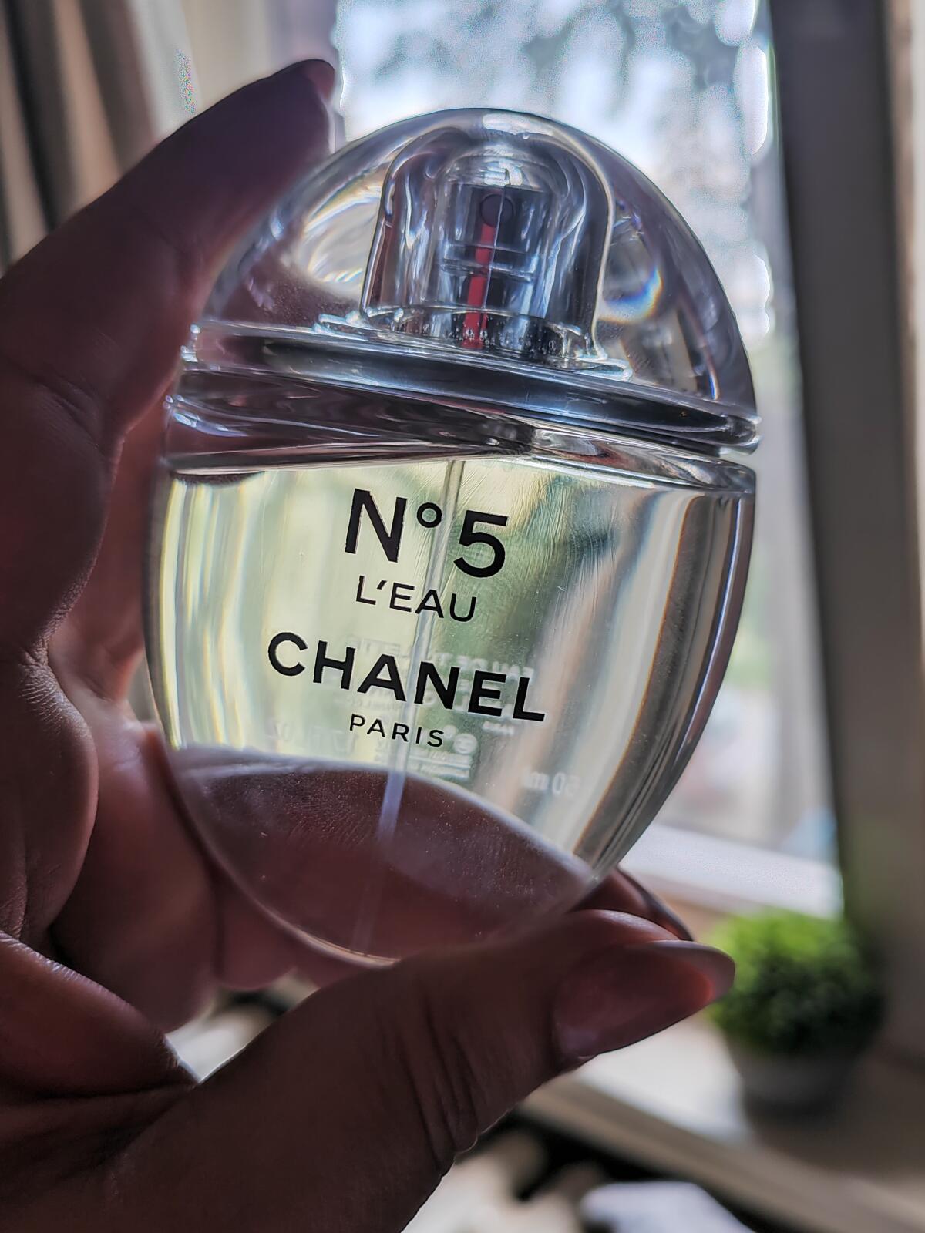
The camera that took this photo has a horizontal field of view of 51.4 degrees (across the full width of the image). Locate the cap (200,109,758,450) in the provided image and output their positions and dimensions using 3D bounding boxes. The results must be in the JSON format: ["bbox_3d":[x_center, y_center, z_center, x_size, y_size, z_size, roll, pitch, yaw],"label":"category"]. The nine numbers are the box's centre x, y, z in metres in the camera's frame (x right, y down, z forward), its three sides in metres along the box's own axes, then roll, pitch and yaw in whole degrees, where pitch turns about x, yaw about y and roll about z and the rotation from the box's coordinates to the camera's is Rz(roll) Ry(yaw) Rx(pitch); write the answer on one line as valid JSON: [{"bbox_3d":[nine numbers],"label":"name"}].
[{"bbox_3d":[0.004,-0.042,0.112,0.068,0.035,0.031,9,1,3],"label":"cap"}]

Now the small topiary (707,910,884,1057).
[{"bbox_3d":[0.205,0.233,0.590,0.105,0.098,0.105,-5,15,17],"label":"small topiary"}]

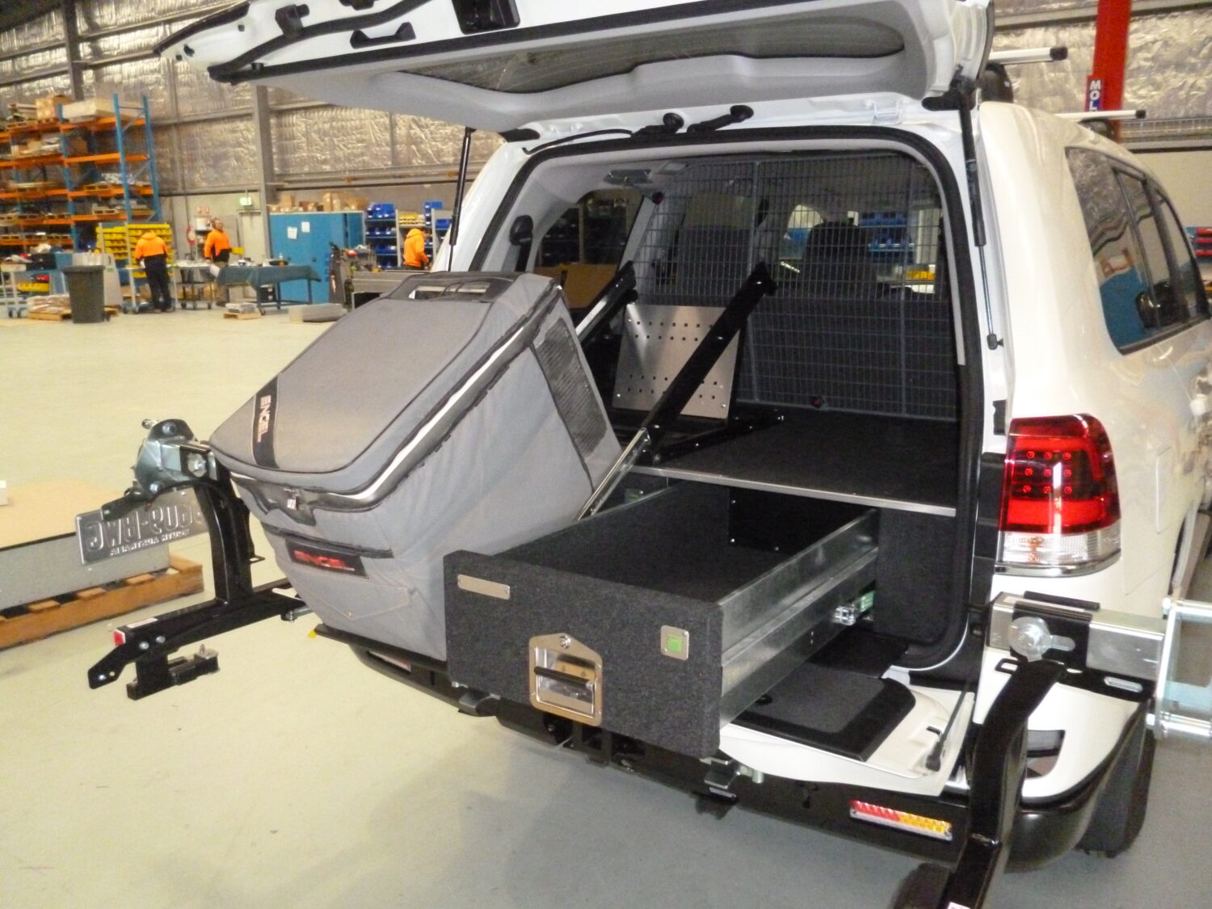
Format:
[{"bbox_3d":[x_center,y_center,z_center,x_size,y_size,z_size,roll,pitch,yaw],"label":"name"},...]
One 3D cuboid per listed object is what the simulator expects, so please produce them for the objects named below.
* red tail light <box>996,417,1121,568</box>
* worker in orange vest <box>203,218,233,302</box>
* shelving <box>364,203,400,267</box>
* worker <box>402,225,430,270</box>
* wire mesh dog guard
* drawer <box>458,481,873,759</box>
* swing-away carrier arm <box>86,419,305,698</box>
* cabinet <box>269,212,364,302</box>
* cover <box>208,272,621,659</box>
[{"bbox_3d":[0.897,0.078,1.941,0.225,0.310,0.175,9,16,34],"label":"red tail light"},{"bbox_3d":[-7.976,-3.906,20.201,0.400,1.760,0.550,6,14,24],"label":"worker in orange vest"},{"bbox_3d":[-4.273,-3.889,19.520,1.020,1.926,0.450,9,16,34],"label":"shelving"},{"bbox_3d":[-3.630,-3.572,18.810,0.420,1.680,0.500,-6,14,-24],"label":"worker"},{"bbox_3d":[0.645,-0.566,3.318,1.360,0.840,0.060,9,16,34],"label":"wire mesh dog guard"},{"bbox_3d":[0.241,0.268,2.244,0.615,0.267,1.084,6,12,34],"label":"drawer"},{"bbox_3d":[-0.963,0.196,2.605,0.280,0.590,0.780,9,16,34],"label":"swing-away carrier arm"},{"bbox_3d":[-6.234,-4.211,21.076,2.468,1.874,0.600,9,16,34],"label":"cabinet"},{"bbox_3d":[-0.400,-0.002,2.293,0.454,0.529,0.713,9,44,34],"label":"cover"}]

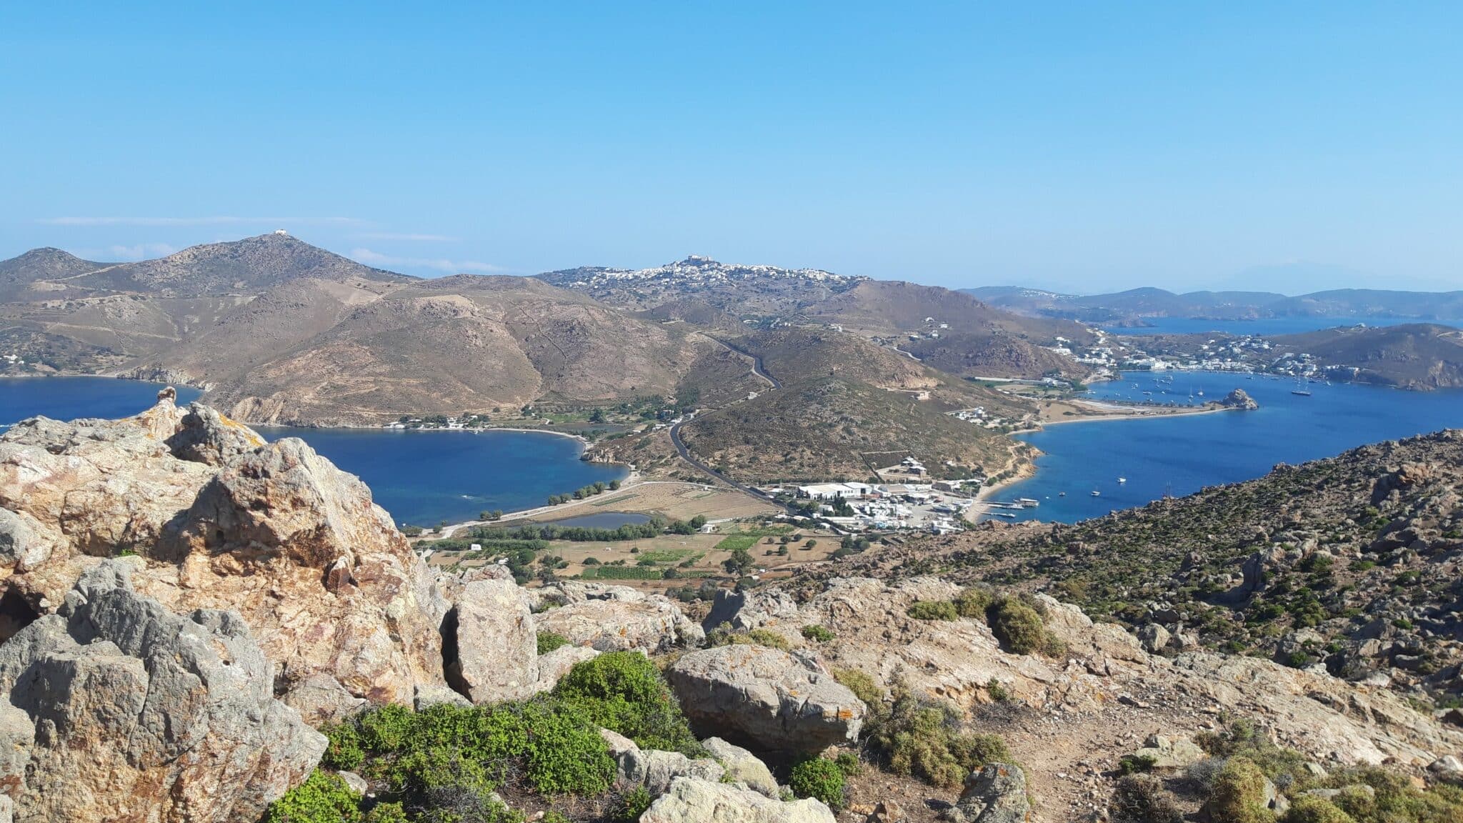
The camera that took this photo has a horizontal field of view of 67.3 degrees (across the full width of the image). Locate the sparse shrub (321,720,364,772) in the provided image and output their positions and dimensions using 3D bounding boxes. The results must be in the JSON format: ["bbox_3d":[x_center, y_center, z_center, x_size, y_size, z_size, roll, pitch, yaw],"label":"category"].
[{"bbox_3d":[-2.000,1.708,5.605,0.262,0.234,0.240,-2,6,-20],"label":"sparse shrub"}]

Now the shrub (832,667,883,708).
[{"bbox_3d":[0.812,1.826,7.226,0.383,0.250,0.340,1,6,7],"label":"shrub"}]

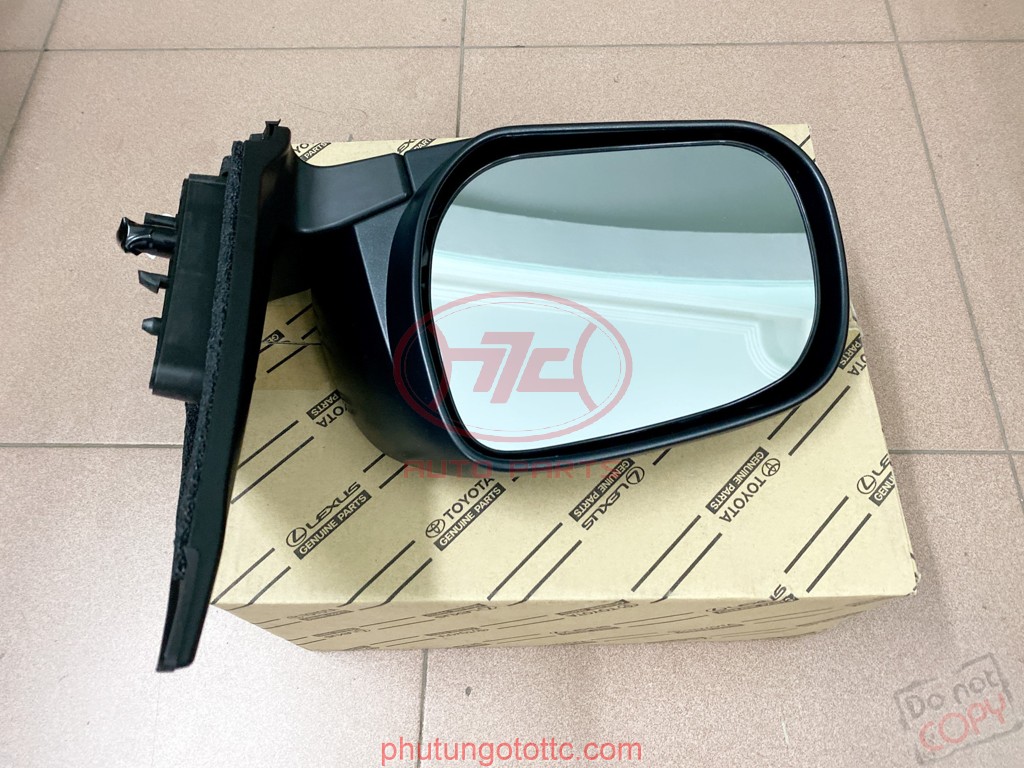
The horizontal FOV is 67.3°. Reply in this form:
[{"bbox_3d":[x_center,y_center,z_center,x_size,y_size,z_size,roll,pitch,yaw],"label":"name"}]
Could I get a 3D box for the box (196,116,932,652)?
[{"bbox_3d":[0.027,0.014,0.586,0.385,0.215,0.330,-1,65,1],"label":"box"}]

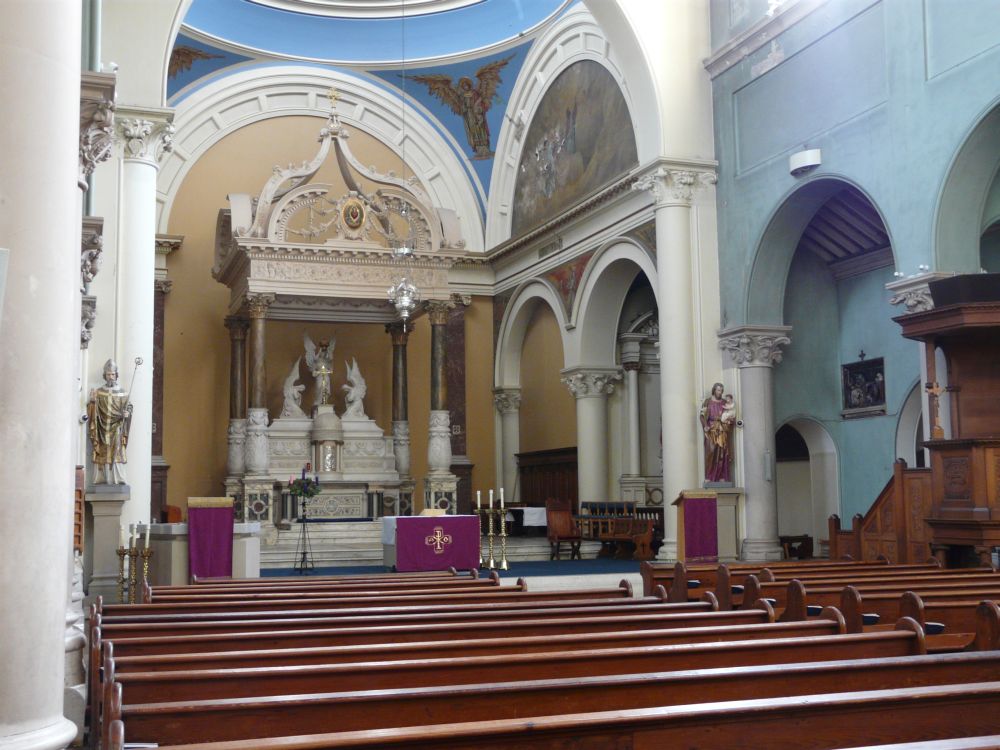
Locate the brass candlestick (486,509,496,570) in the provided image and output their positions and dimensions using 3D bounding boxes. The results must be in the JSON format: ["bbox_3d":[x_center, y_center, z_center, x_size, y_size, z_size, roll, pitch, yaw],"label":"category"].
[{"bbox_3d":[-0.129,2.828,20.001,0.190,1.060,0.190,2,-6,-19],"label":"brass candlestick"}]

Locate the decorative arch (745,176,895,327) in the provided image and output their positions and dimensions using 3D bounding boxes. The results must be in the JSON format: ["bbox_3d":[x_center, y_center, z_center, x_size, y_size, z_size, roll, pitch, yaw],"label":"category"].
[{"bbox_3d":[5.579,-2.239,19.589,0.800,2.170,4.300,2,-6,-19],"label":"decorative arch"}]

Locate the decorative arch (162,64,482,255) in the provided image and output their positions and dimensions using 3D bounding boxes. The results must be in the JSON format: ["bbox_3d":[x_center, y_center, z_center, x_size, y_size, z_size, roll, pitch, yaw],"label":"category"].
[{"bbox_3d":[-5.102,-5.893,31.383,9.900,4.950,0.500,2,-6,-19],"label":"decorative arch"}]

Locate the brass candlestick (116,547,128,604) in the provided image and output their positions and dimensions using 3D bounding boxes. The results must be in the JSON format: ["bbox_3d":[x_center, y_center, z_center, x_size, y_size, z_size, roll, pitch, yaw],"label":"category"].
[{"bbox_3d":[-5.216,2.902,15.969,0.190,1.060,0.190,2,-6,-19],"label":"brass candlestick"}]

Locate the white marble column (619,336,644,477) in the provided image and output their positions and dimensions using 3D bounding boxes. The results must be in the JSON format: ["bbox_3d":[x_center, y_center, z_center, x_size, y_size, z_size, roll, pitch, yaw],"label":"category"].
[{"bbox_3d":[3.222,0.750,27.788,0.450,3.300,0.450,2,-6,-19],"label":"white marble column"}]

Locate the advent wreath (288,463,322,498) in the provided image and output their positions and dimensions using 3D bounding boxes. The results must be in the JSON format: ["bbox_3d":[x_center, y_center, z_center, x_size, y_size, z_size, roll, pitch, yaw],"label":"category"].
[{"bbox_3d":[-3.358,1.851,19.981,0.570,0.540,0.570,2,-6,-19],"label":"advent wreath"}]

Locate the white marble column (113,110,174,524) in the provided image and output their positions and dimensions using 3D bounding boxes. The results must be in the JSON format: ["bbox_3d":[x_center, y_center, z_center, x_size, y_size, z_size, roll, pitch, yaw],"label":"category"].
[{"bbox_3d":[-5.986,-0.542,18.990,1.000,7.640,1.000,2,-6,-19],"label":"white marble column"}]

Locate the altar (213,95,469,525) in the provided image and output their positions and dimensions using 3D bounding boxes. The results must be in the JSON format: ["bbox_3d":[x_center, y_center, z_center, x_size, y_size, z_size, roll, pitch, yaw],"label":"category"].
[{"bbox_3d":[-4.085,-1.863,28.477,5.300,10.660,5.300,2,-6,-19],"label":"altar"}]

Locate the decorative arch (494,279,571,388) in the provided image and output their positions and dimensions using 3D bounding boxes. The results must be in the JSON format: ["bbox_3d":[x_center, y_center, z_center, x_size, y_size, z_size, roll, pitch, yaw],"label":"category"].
[{"bbox_3d":[1.106,-1.209,30.594,0.800,2.700,5.400,2,-6,-19],"label":"decorative arch"}]

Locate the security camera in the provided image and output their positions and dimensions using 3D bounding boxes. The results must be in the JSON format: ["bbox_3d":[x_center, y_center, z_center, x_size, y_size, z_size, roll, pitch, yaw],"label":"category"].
[{"bbox_3d":[5.126,-3.578,19.538,0.270,0.310,0.500,2,-6,-19],"label":"security camera"}]

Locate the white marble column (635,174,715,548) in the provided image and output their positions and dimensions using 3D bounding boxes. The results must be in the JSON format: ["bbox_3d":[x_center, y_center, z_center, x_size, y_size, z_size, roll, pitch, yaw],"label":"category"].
[{"bbox_3d":[3.478,-0.322,22.672,1.080,7.800,1.080,2,-6,-19],"label":"white marble column"}]

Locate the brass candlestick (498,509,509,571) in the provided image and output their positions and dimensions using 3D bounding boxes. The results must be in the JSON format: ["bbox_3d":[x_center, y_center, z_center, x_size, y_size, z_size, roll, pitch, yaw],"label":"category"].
[{"bbox_3d":[0.044,2.829,19.830,0.170,1.030,0.170,2,-6,-19],"label":"brass candlestick"}]

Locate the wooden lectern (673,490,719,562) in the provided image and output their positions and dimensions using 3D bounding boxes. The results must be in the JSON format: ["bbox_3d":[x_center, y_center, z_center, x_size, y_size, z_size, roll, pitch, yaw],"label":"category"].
[{"bbox_3d":[3.625,2.827,21.454,0.700,1.300,0.460,2,-6,-19],"label":"wooden lectern"}]

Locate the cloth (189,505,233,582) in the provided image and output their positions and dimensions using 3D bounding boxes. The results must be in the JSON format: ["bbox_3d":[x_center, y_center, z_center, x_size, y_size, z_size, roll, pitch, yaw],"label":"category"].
[{"bbox_3d":[-4.218,2.477,16.897,0.650,1.060,0.070,2,-6,-19],"label":"cloth"}]

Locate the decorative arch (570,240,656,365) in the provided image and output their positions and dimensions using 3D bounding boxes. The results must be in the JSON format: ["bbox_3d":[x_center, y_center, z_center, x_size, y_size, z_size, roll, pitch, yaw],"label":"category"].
[{"bbox_3d":[2.845,-1.703,25.453,0.800,2.700,5.100,2,-6,-19],"label":"decorative arch"}]

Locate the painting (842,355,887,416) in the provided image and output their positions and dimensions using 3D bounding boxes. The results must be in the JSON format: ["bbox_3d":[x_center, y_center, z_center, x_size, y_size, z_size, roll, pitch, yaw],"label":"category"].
[{"bbox_3d":[7.099,0.247,22.623,0.120,1.020,1.350,2,-6,-19],"label":"painting"}]

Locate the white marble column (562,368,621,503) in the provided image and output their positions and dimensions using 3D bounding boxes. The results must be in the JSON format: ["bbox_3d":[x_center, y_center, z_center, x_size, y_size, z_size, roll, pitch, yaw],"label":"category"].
[{"bbox_3d":[2.173,1.697,27.284,1.020,3.650,1.020,2,-6,-19],"label":"white marble column"}]

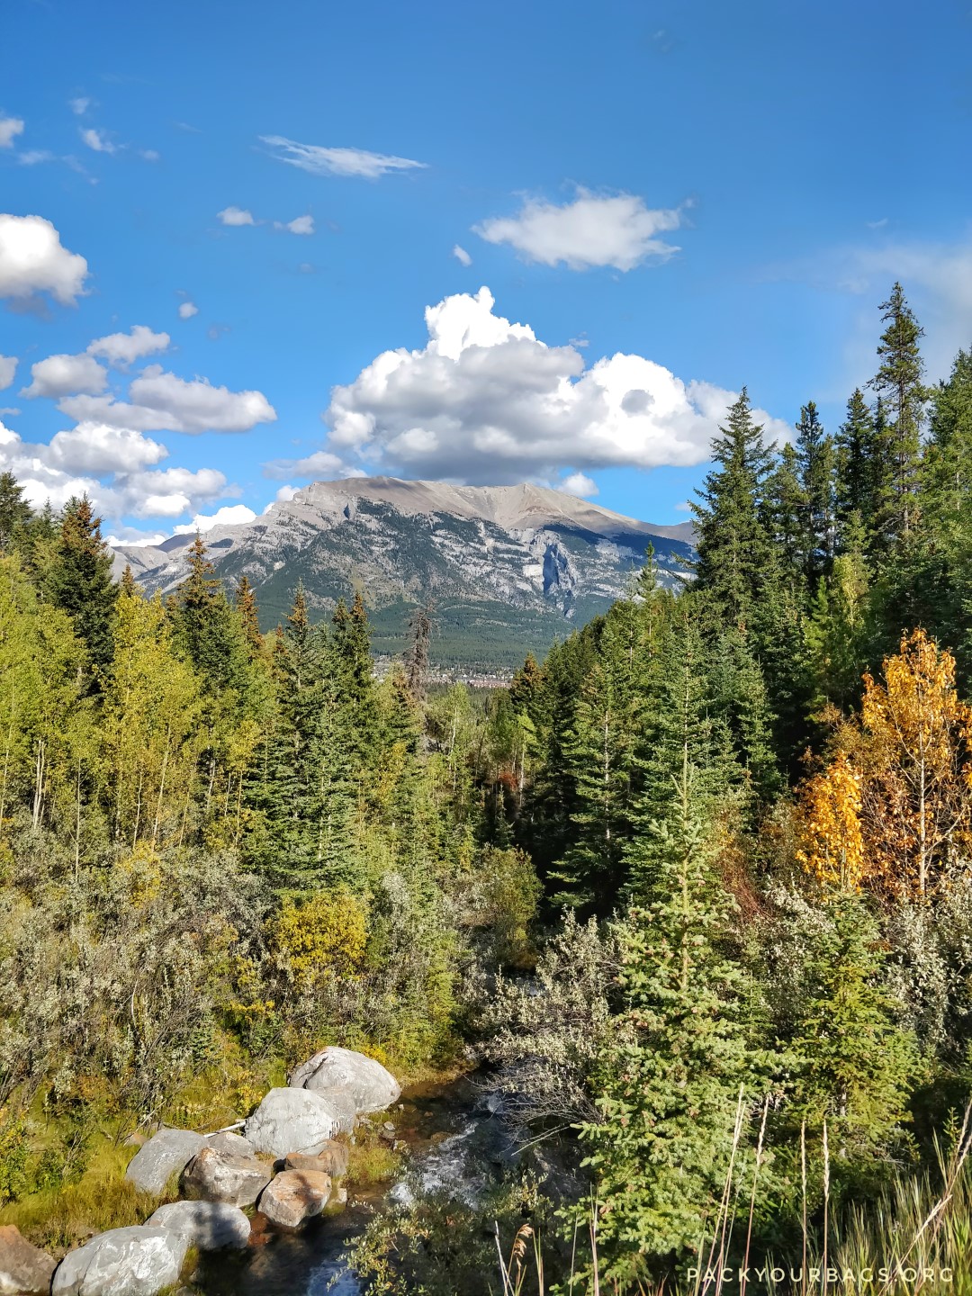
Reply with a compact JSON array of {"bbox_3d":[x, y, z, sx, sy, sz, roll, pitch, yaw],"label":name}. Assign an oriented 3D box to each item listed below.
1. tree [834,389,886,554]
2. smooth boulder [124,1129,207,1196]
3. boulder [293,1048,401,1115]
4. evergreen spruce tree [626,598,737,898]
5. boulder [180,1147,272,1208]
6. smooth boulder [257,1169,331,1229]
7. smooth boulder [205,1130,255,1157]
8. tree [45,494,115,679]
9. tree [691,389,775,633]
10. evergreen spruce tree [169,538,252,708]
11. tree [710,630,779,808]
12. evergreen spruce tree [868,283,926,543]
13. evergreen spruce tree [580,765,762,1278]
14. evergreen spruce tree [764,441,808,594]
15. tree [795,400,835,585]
[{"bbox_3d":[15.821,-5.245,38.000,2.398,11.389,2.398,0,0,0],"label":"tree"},{"bbox_3d":[-3.531,5.661,9.900,0.950,0.650,0.850,0,0,0],"label":"smooth boulder"},{"bbox_3d":[-1.918,5.863,12.200,1.450,0.820,1.200,0,0,0],"label":"boulder"},{"bbox_3d":[4.567,2.449,21.000,2.626,7.193,2.626,0,0,0],"label":"evergreen spruce tree"},{"bbox_3d":[-2.901,5.899,10.000,1.030,0.580,0.750,0,0,0],"label":"boulder"},{"bbox_3d":[-2.093,6.013,9.800,0.820,0.520,0.700,0,0,0],"label":"smooth boulder"},{"bbox_3d":[-3.028,5.906,10.600,0.680,0.450,0.580,0,0,0],"label":"smooth boulder"},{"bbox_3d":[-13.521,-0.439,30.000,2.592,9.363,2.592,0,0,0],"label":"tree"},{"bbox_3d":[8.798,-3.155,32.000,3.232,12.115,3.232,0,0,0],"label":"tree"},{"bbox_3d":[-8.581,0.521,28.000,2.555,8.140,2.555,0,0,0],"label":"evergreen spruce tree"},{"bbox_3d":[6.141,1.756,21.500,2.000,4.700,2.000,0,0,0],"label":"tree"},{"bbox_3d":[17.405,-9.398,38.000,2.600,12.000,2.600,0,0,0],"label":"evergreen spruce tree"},{"bbox_3d":[1.622,3.256,7.800,1.750,4.550,1.750,0,0,0],"label":"evergreen spruce tree"},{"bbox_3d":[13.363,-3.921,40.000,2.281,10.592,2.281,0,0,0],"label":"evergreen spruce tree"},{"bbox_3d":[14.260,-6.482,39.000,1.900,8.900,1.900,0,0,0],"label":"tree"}]

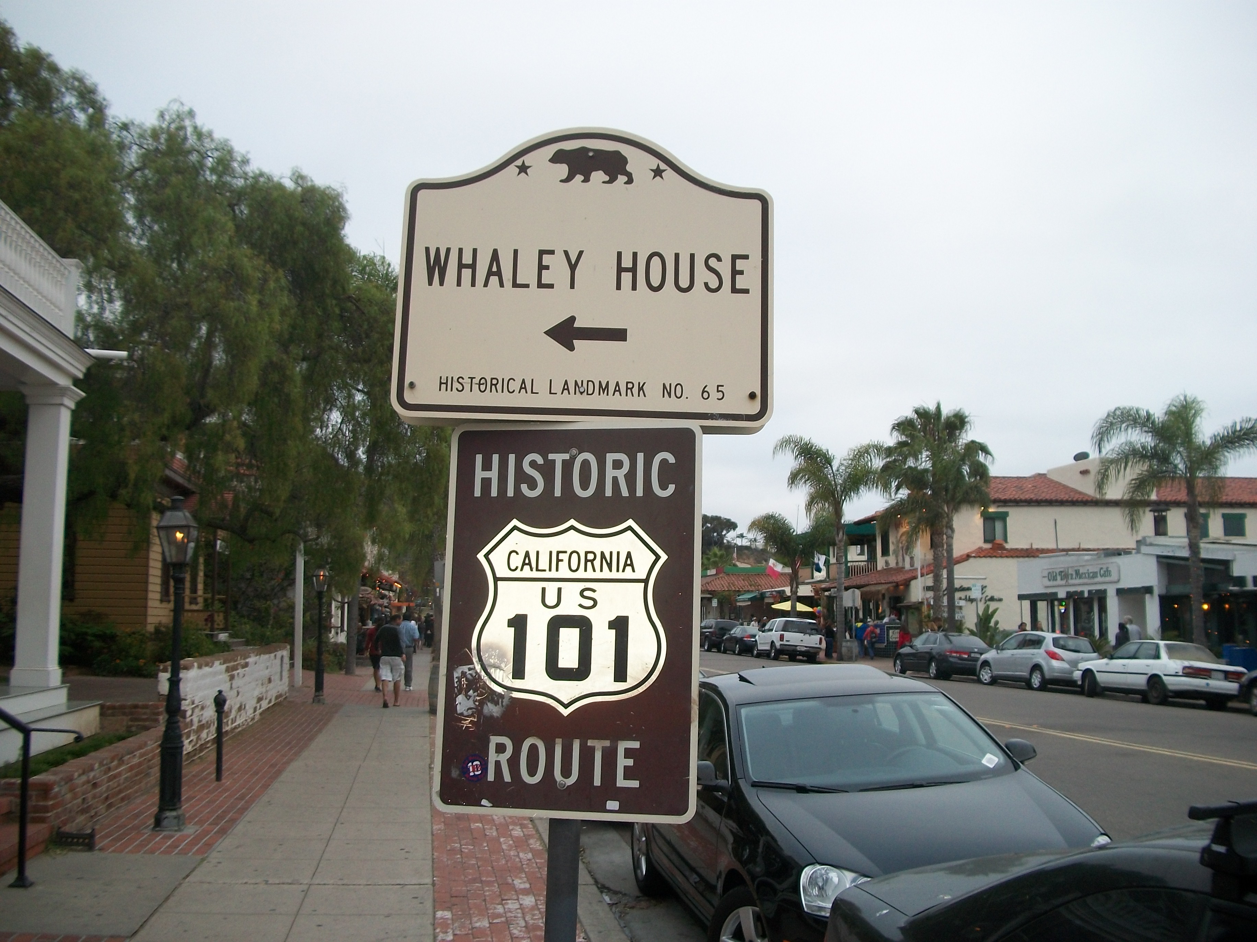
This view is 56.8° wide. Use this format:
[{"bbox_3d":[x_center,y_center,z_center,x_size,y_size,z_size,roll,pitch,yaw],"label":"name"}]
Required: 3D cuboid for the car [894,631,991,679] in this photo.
[{"bbox_3d":[10.282,6.008,37.926,1.810,1.450,4.800,4,-8,-9],"label":"car"}]

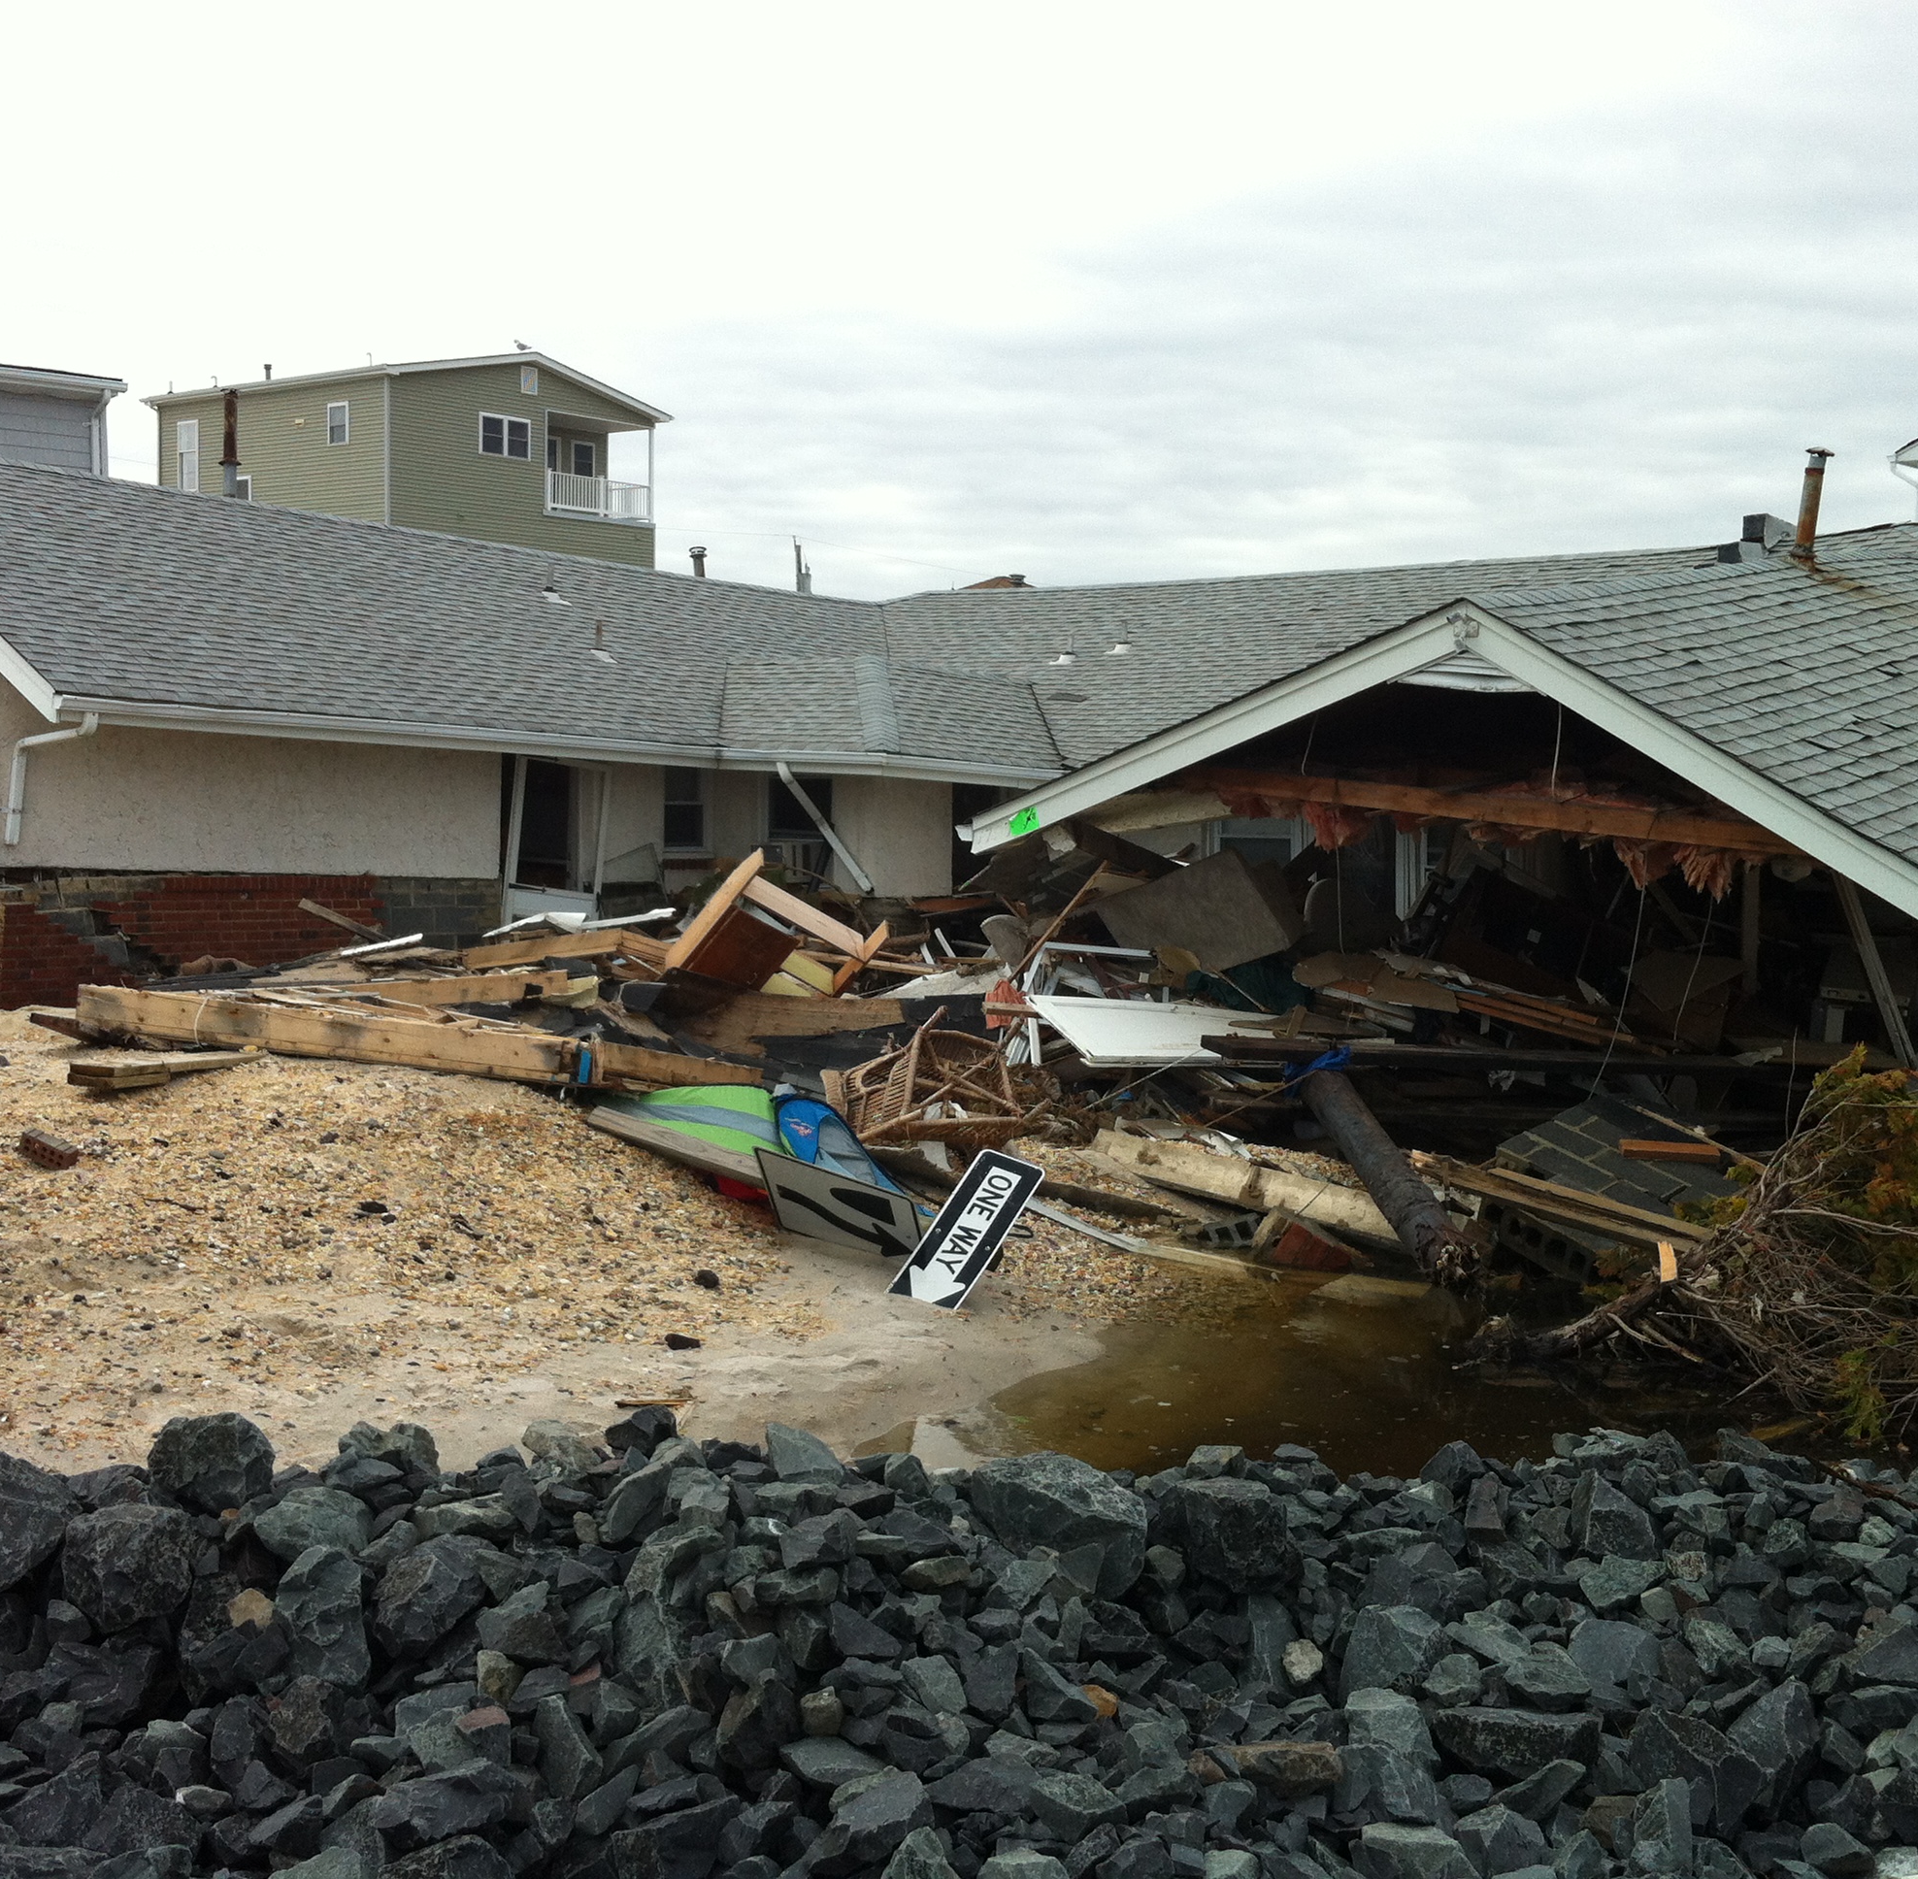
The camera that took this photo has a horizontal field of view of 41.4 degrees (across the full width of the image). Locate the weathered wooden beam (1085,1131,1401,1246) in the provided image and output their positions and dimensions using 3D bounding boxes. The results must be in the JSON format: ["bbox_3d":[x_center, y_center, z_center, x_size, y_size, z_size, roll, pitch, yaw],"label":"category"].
[{"bbox_3d":[1.337,1.159,11.875,1.558,0.190,0.150,11,7,17],"label":"weathered wooden beam"}]

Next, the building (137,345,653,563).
[{"bbox_3d":[-13.818,-8.613,63.680,9.082,11.473,9.187,4,5,37],"label":"building"}]

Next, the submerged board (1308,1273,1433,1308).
[{"bbox_3d":[1.795,1.540,11.072,0.470,0.040,0.420,3,4,22],"label":"submerged board"}]

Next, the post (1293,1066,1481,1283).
[{"bbox_3d":[2.000,1.056,12.175,0.235,0.235,2.281,0,18,-8],"label":"post"}]

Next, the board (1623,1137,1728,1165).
[{"bbox_3d":[3.207,0.948,11.400,0.443,0.040,0.089,5,26,0],"label":"board"}]

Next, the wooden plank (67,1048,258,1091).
[{"bbox_3d":[-3.395,0.544,10.838,0.750,0.085,0.220,-5,7,-44],"label":"wooden plank"}]

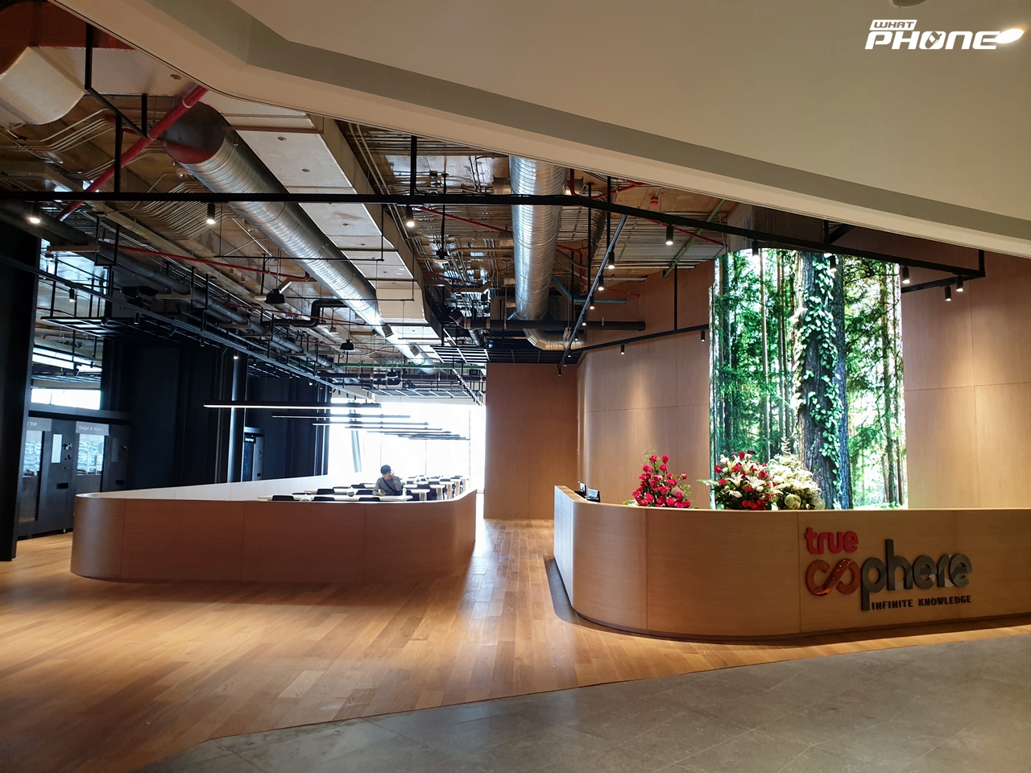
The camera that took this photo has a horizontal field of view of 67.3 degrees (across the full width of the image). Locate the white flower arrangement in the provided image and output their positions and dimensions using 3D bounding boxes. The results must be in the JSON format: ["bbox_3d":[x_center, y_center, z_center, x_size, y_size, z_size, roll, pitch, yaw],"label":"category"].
[{"bbox_3d":[2.545,0.914,7.019,0.500,0.600,0.470,1,-6,1],"label":"white flower arrangement"}]

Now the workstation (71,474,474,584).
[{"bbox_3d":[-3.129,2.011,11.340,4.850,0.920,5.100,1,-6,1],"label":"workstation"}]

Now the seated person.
[{"bbox_3d":[-2.320,2.113,14.185,0.530,1.300,0.720,-1,-6,15],"label":"seated person"}]

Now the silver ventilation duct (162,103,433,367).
[{"bbox_3d":[-2.530,-1.293,13.820,0.540,0.540,15.200,1,-6,1],"label":"silver ventilation duct"}]

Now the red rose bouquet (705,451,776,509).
[{"bbox_3d":[1.992,0.881,6.877,0.630,0.620,0.520,1,-6,1],"label":"red rose bouquet"}]

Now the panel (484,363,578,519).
[{"bbox_3d":[0.397,1.382,19.576,2.350,3.920,0.150,1,-6,1],"label":"panel"}]

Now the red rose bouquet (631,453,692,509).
[{"bbox_3d":[1.309,0.885,6.934,0.510,0.600,0.460,1,-6,1],"label":"red rose bouquet"}]

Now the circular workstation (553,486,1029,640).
[{"bbox_3d":[3.030,1.833,9.184,5.200,1.050,5.400,3,-6,-16],"label":"circular workstation"}]

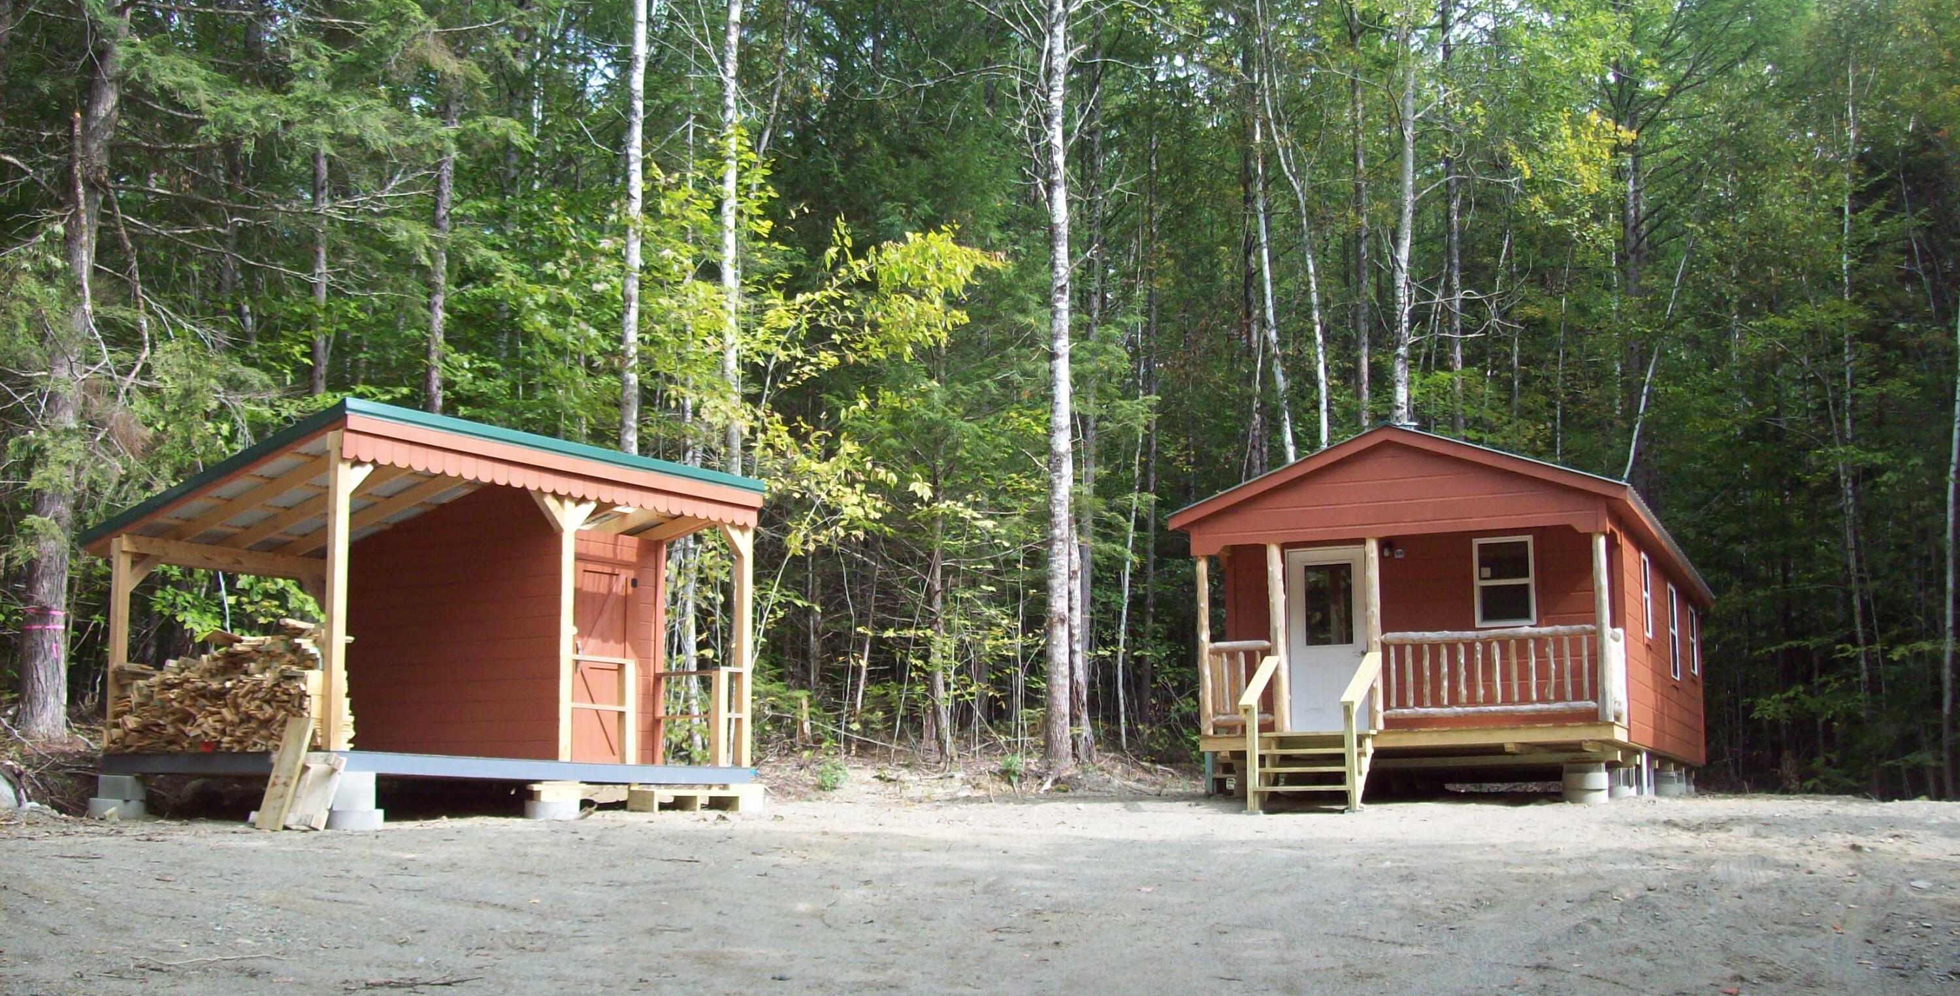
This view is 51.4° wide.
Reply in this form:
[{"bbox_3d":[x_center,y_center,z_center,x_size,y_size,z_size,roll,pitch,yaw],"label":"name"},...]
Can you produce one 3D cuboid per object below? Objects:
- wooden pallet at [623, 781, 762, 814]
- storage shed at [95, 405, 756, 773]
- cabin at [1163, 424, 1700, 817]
[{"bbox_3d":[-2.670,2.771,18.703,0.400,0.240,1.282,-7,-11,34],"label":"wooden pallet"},{"bbox_3d":[-4.939,1.120,18.783,3.570,2.930,5.080,-6,-11,35],"label":"storage shed"},{"bbox_3d":[6.521,1.998,26.265,4.842,4.016,12.000,-4,-10,23],"label":"cabin"}]

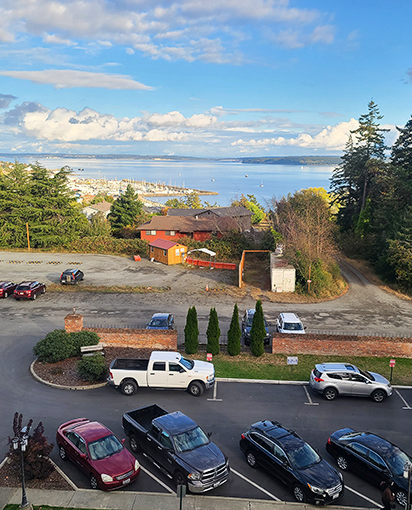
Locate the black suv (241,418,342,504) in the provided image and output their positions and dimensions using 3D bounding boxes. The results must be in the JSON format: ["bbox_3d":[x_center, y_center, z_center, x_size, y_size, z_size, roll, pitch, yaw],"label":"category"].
[{"bbox_3d":[3.525,8.702,21.119,1.860,1.680,4.800,-8,14,-36],"label":"black suv"}]

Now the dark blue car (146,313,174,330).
[{"bbox_3d":[-3.505,5.486,38.308,1.770,1.450,4.500,1,11,3],"label":"dark blue car"}]

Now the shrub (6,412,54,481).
[{"bbox_3d":[-7.440,8.060,20.750,1.950,2.550,1.950,0,11,0],"label":"shrub"}]

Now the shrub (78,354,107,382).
[{"bbox_3d":[-6.920,6.820,29.900,1.800,1.480,1.800,0,11,0],"label":"shrub"}]

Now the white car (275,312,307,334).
[{"bbox_3d":[6.494,5.634,37.604,1.800,1.630,4.500,1,11,2],"label":"white car"}]

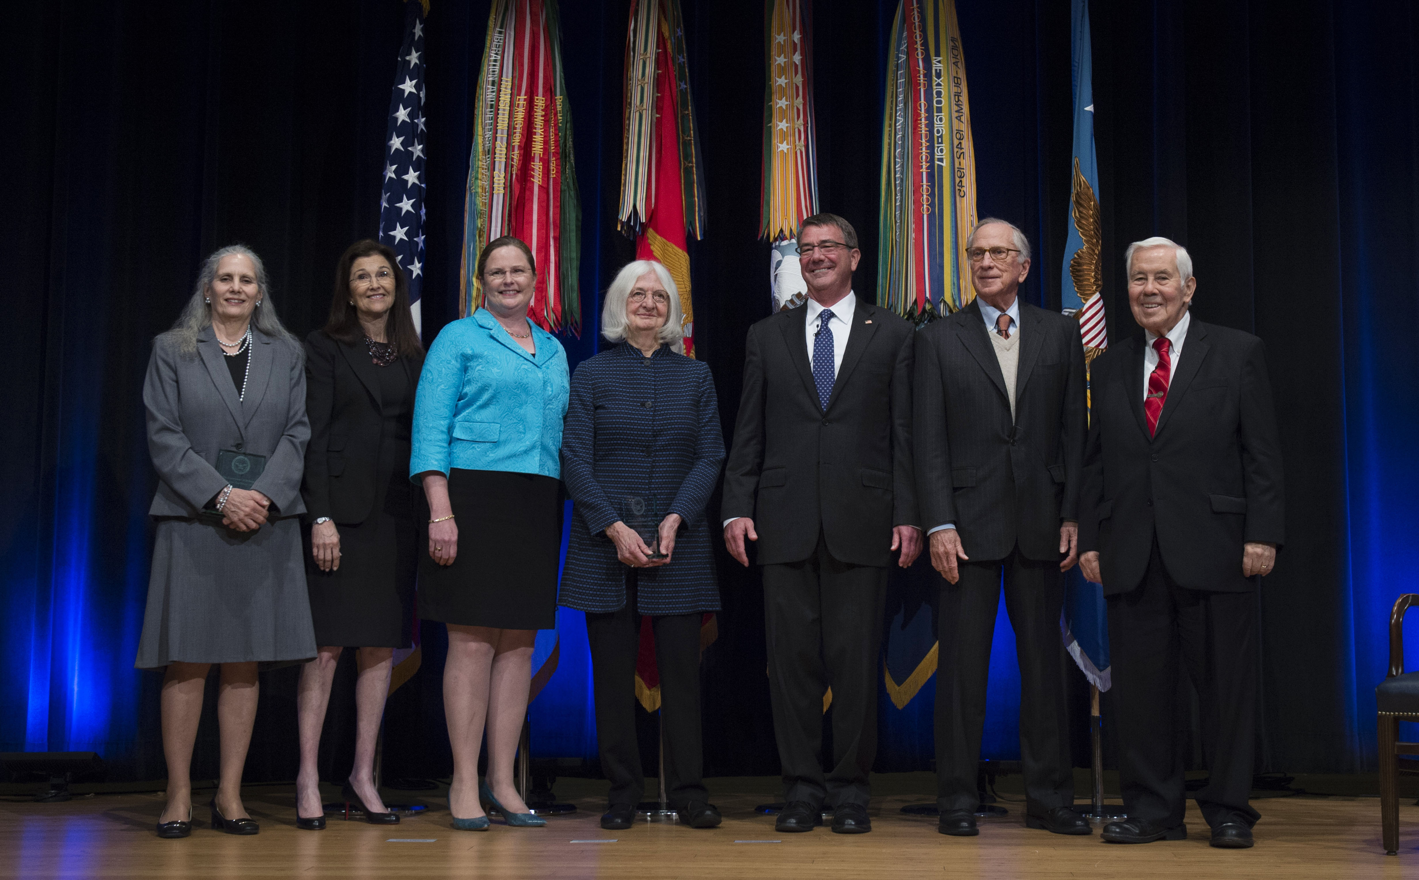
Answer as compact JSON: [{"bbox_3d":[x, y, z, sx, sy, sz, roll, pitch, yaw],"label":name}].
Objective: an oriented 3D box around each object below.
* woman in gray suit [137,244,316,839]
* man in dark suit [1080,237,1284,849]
[{"bbox_3d":[-1.369,0.255,4.246,0.480,1.658,0.370,4,-8,-25],"label":"woman in gray suit"},{"bbox_3d":[1.347,0.256,4.264,0.570,1.704,0.400,-4,-8,33],"label":"man in dark suit"}]

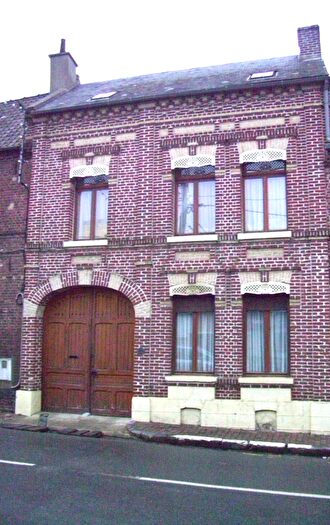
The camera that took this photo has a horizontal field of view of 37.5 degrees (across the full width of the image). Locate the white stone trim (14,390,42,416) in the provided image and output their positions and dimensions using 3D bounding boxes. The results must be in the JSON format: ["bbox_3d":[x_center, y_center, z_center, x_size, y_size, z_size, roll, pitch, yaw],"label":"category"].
[{"bbox_3d":[-3.273,3.347,11.658,0.411,0.575,0.443,-2,-8,16],"label":"white stone trim"}]

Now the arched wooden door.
[{"bbox_3d":[-1.780,2.100,11.717,2.521,3.033,0.127,-2,-8,16],"label":"arched wooden door"}]

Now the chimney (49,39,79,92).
[{"bbox_3d":[-3.074,-5.917,14.672,0.675,1.793,0.601,-2,-8,16],"label":"chimney"}]

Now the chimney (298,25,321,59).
[{"bbox_3d":[3.868,-5.691,13.019,0.528,0.949,0.665,-2,-8,16],"label":"chimney"}]

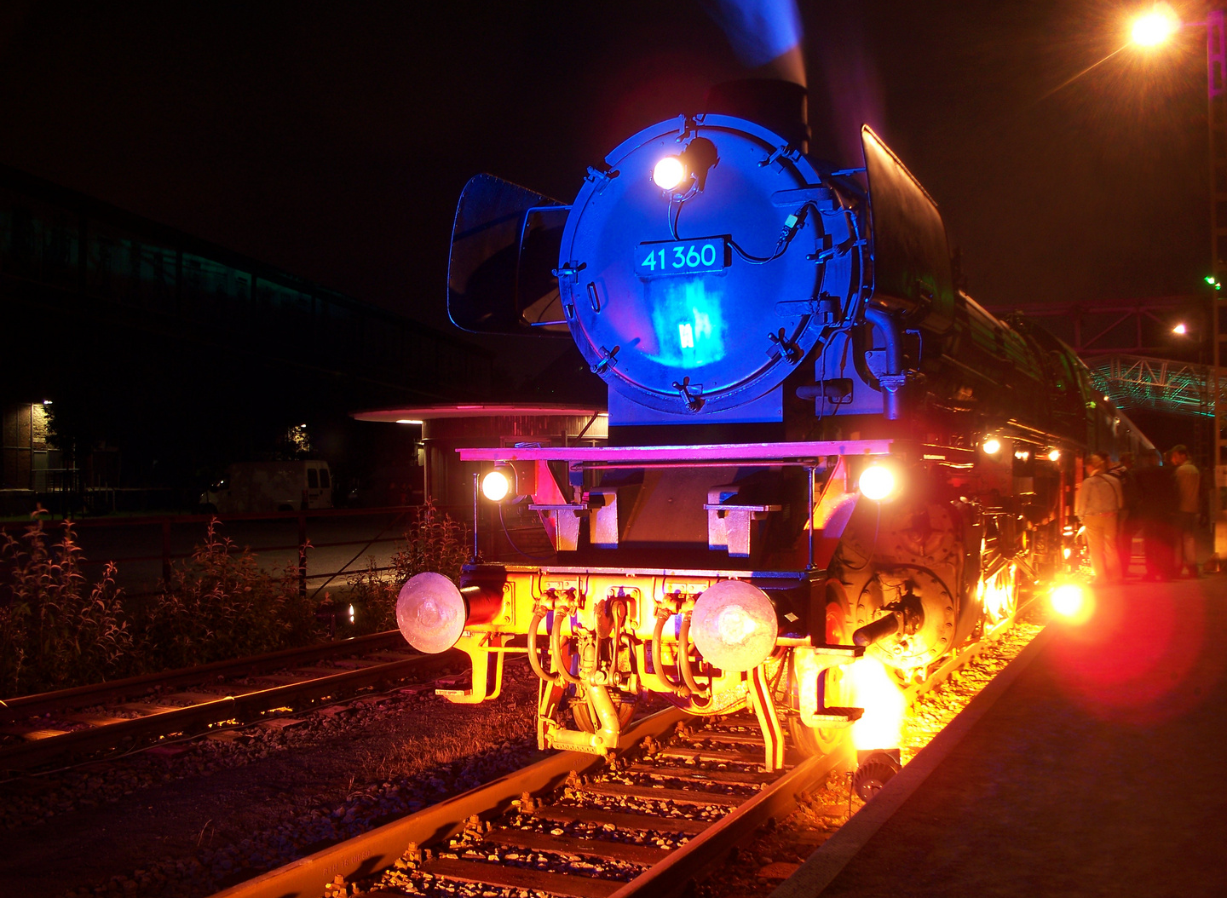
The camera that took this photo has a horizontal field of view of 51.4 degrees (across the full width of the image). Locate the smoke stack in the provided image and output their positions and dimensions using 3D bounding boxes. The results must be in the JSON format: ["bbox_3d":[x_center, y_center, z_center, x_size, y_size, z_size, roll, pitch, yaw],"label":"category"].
[{"bbox_3d":[1.082,-2.406,9.556,0.780,0.550,0.780,-1,-2,25],"label":"smoke stack"}]

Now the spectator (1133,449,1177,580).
[{"bbox_3d":[7.506,0.917,17.700,0.540,1.770,0.360,-1,-2,6],"label":"spectator"}]

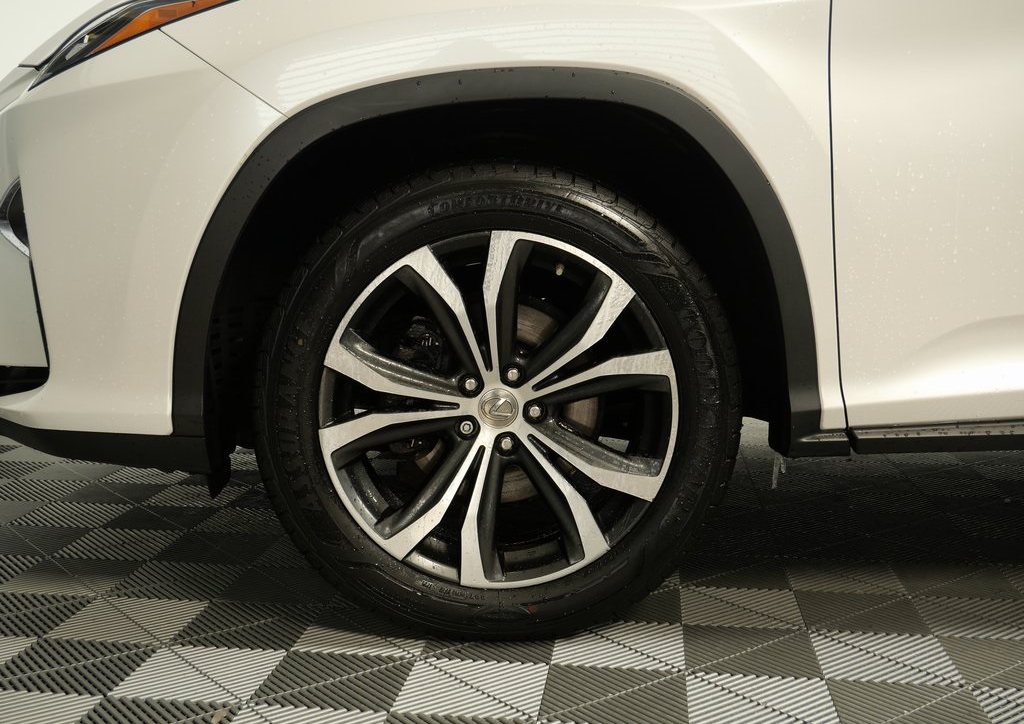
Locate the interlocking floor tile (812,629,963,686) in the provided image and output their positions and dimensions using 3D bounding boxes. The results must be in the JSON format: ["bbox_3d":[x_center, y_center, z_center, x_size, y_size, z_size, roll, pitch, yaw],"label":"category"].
[{"bbox_3d":[0.563,0.455,1.795,0.199,0.016,0.199,1,8,7],"label":"interlocking floor tile"}]

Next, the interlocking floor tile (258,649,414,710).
[{"bbox_3d":[-0.251,0.462,1.690,0.199,0.016,0.199,1,8,7],"label":"interlocking floor tile"}]

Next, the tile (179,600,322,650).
[{"bbox_3d":[-0.425,0.431,1.909,0.199,0.016,0.199,1,8,7],"label":"tile"}]

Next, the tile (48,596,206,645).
[{"bbox_3d":[-0.623,0.427,1.932,0.199,0.016,0.199,1,8,7],"label":"tile"}]

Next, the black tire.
[{"bbox_3d":[-0.026,0.050,1.896,0.762,0.750,0.243,0,7,-3],"label":"black tire"}]

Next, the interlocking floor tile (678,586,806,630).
[{"bbox_3d":[0.389,0.424,2.014,0.199,0.016,0.199,1,8,7],"label":"interlocking floor tile"}]

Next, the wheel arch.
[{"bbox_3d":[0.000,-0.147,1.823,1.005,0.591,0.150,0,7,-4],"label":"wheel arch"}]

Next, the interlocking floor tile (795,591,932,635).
[{"bbox_3d":[0.586,0.429,1.991,0.199,0.016,0.199,1,8,7],"label":"interlocking floor tile"}]

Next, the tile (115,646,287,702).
[{"bbox_3d":[-0.449,0.457,1.713,0.199,0.016,0.199,1,8,7],"label":"tile"}]

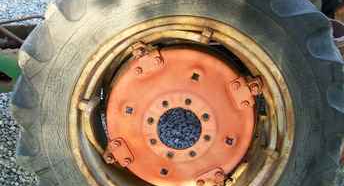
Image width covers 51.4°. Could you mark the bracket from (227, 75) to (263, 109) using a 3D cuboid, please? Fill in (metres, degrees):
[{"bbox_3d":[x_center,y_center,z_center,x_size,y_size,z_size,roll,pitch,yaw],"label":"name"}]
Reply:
[{"bbox_3d":[0.264,-0.008,1.238,0.112,0.113,0.042,-27,11,9],"label":"bracket"}]

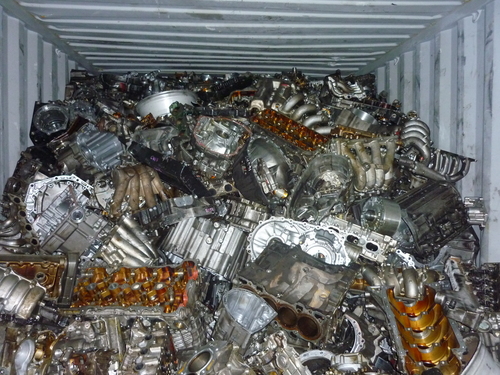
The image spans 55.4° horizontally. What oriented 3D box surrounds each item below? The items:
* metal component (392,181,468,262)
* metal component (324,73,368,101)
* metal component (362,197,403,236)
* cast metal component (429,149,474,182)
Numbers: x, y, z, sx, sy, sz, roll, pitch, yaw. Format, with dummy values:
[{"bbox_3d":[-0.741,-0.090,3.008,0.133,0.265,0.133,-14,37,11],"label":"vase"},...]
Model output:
[{"bbox_3d":[0.810,0.148,2.140,0.310,0.250,0.240,-34,11,-36],"label":"metal component"},{"bbox_3d":[0.740,-0.777,3.680,0.310,0.180,0.180,0,-6,0],"label":"metal component"},{"bbox_3d":[0.610,0.132,2.220,0.110,0.165,0.165,16,-5,-17],"label":"metal component"},{"bbox_3d":[1.028,-0.117,2.420,0.240,0.150,0.120,11,-6,15],"label":"cast metal component"}]

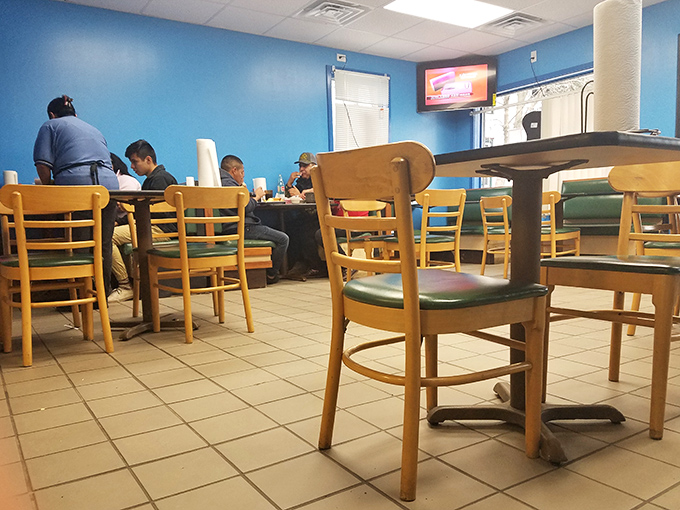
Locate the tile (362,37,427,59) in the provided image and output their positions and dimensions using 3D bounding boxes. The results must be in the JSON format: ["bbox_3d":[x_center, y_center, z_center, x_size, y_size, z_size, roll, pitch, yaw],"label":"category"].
[{"bbox_3d":[0.660,-2.472,6.090,0.610,0.020,0.600,-4,5,-32],"label":"tile"}]

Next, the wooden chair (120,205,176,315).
[{"bbox_3d":[-1.100,0.003,3.316,0.468,0.798,0.458,-5,6,-42],"label":"wooden chair"}]

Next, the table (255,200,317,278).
[{"bbox_3d":[-0.621,-0.129,5.154,0.770,0.740,1.020,-4,5,-33],"label":"table"}]

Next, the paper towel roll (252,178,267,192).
[{"bbox_3d":[-0.801,-0.634,5.100,0.120,0.260,0.120,-1,4,0],"label":"paper towel roll"}]

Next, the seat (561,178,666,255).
[{"bbox_3d":[2.639,-0.319,5.121,0.600,0.900,1.150,-4,5,-33],"label":"seat"}]

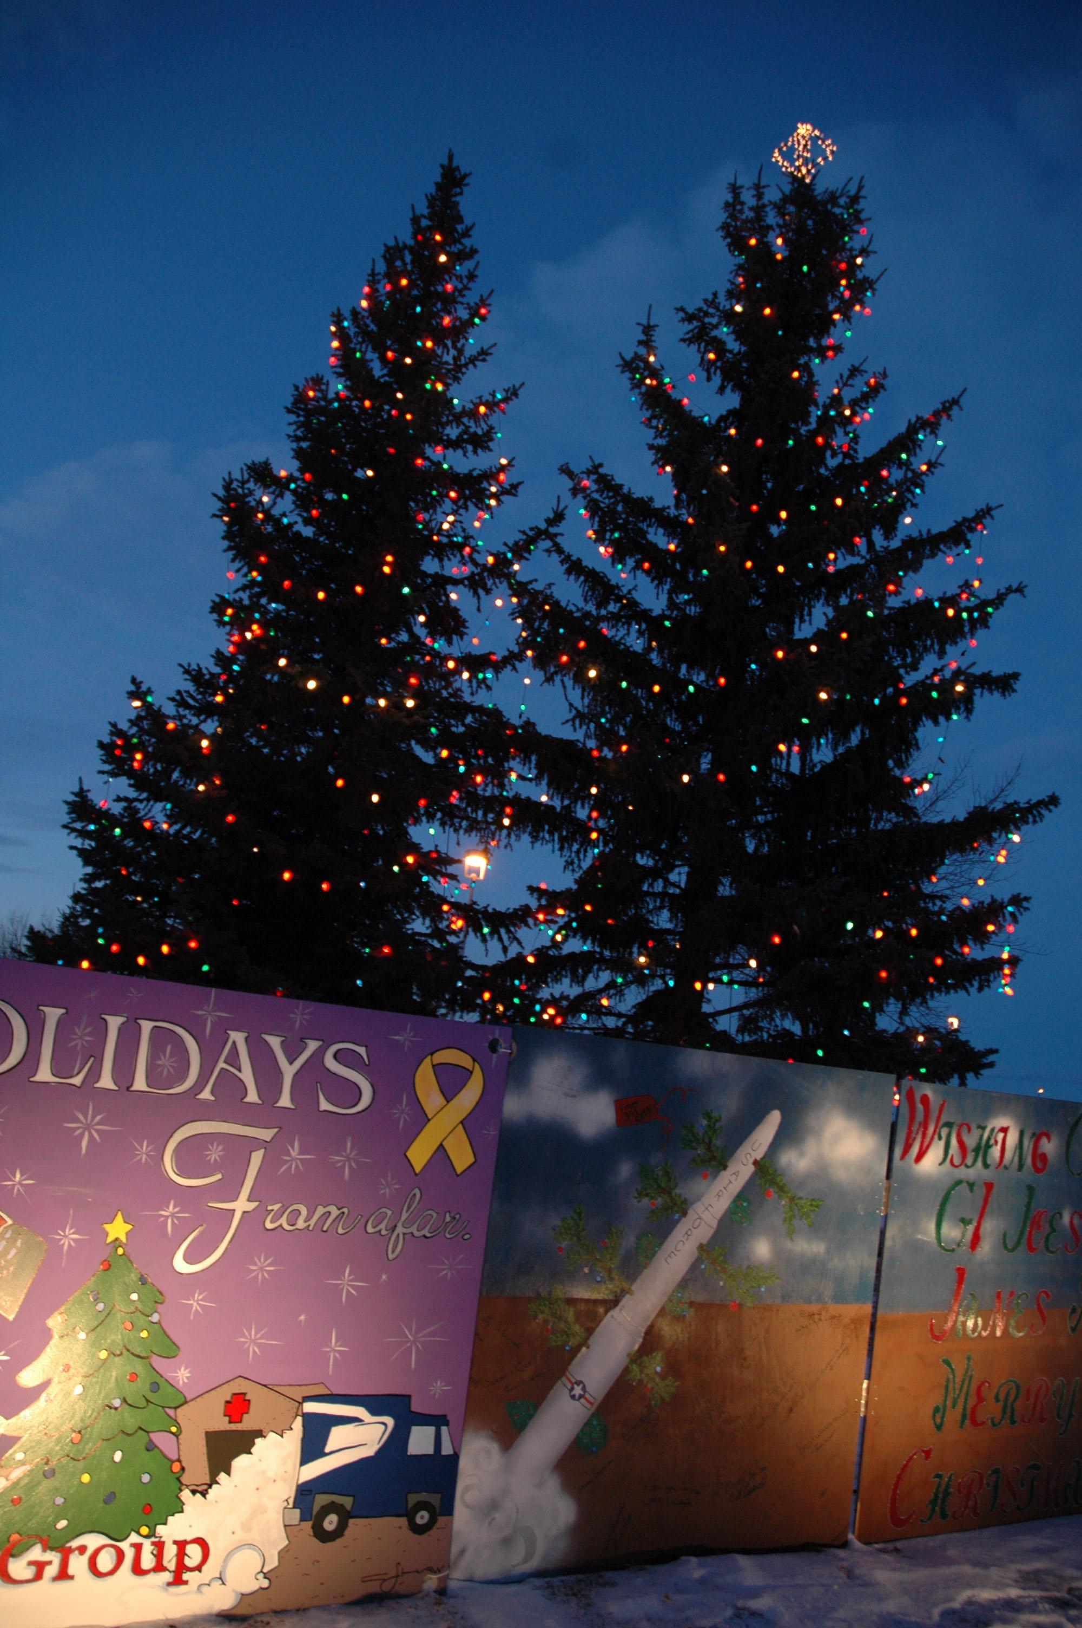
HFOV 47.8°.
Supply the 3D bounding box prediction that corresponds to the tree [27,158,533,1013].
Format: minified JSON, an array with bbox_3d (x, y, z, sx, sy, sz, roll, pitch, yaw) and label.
[{"bbox_3d":[-2.073,-2.115,12.615,5.200,10.980,5.200,8,-12,0],"label":"tree"}]

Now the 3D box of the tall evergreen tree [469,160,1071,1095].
[{"bbox_3d":[2.467,-1.722,12.360,5.600,11.370,5.600,8,-12,0],"label":"tall evergreen tree"}]

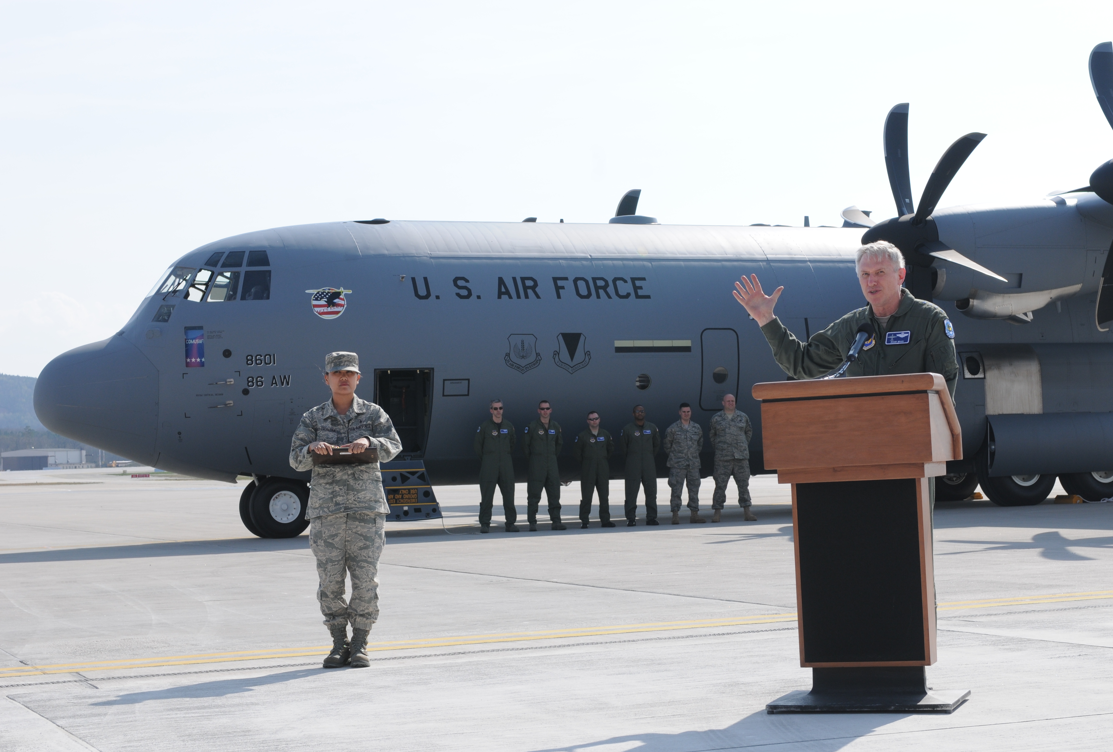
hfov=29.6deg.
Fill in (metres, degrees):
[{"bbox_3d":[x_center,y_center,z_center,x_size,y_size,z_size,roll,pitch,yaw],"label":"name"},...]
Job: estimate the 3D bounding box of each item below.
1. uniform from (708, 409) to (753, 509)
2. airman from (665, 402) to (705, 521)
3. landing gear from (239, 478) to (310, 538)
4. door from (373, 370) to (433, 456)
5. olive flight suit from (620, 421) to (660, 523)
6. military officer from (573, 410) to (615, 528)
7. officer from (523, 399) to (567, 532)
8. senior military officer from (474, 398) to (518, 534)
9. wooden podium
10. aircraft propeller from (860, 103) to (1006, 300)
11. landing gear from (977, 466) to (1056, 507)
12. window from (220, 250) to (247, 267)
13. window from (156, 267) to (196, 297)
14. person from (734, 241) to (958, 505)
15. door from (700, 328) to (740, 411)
[{"bbox_3d":[2.509,1.197,30.300,0.600,1.430,0.380,-2,-2,-16],"label":"uniform"},{"bbox_3d":[1.841,1.257,30.200,0.550,1.730,0.380,-2,-2,-16],"label":"airman"},{"bbox_3d":[-4.117,1.879,31.092,1.020,1.020,0.900,-1,-2,-23],"label":"landing gear"},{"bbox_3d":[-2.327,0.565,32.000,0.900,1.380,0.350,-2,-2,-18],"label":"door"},{"bbox_3d":[1.218,1.399,30.675,0.560,1.470,0.340,-1,-2,-23],"label":"olive flight suit"},{"bbox_3d":[0.537,1.344,30.445,0.560,1.700,0.370,-1,-2,-23],"label":"military officer"},{"bbox_3d":[-0.171,1.282,30.205,0.570,1.860,0.370,-1,-2,-23],"label":"officer"},{"bbox_3d":[-0.846,1.269,29.600,0.570,1.860,0.400,-2,-2,-16],"label":"senior military officer"},{"bbox_3d":[1.202,0.643,8.188,0.715,1.260,0.550,-3,-2,20],"label":"wooden podium"},{"bbox_3d":[4.793,-1.908,29.636,1.100,4.100,4.000,-1,-2,-23],"label":"aircraft propeller"},{"bbox_3d":[7.363,1.420,33.557,1.400,1.340,0.500,-1,-2,-23],"label":"landing gear"},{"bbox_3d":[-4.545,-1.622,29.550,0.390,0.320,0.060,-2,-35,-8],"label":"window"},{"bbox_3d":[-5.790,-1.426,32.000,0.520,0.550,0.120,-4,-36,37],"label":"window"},{"bbox_3d":[1.206,0.354,8.550,0.880,1.800,0.520,-3,-2,19],"label":"person"},{"bbox_3d":[2.453,-0.094,31.821,0.640,1.240,0.200,-1,-2,-23],"label":"door"}]

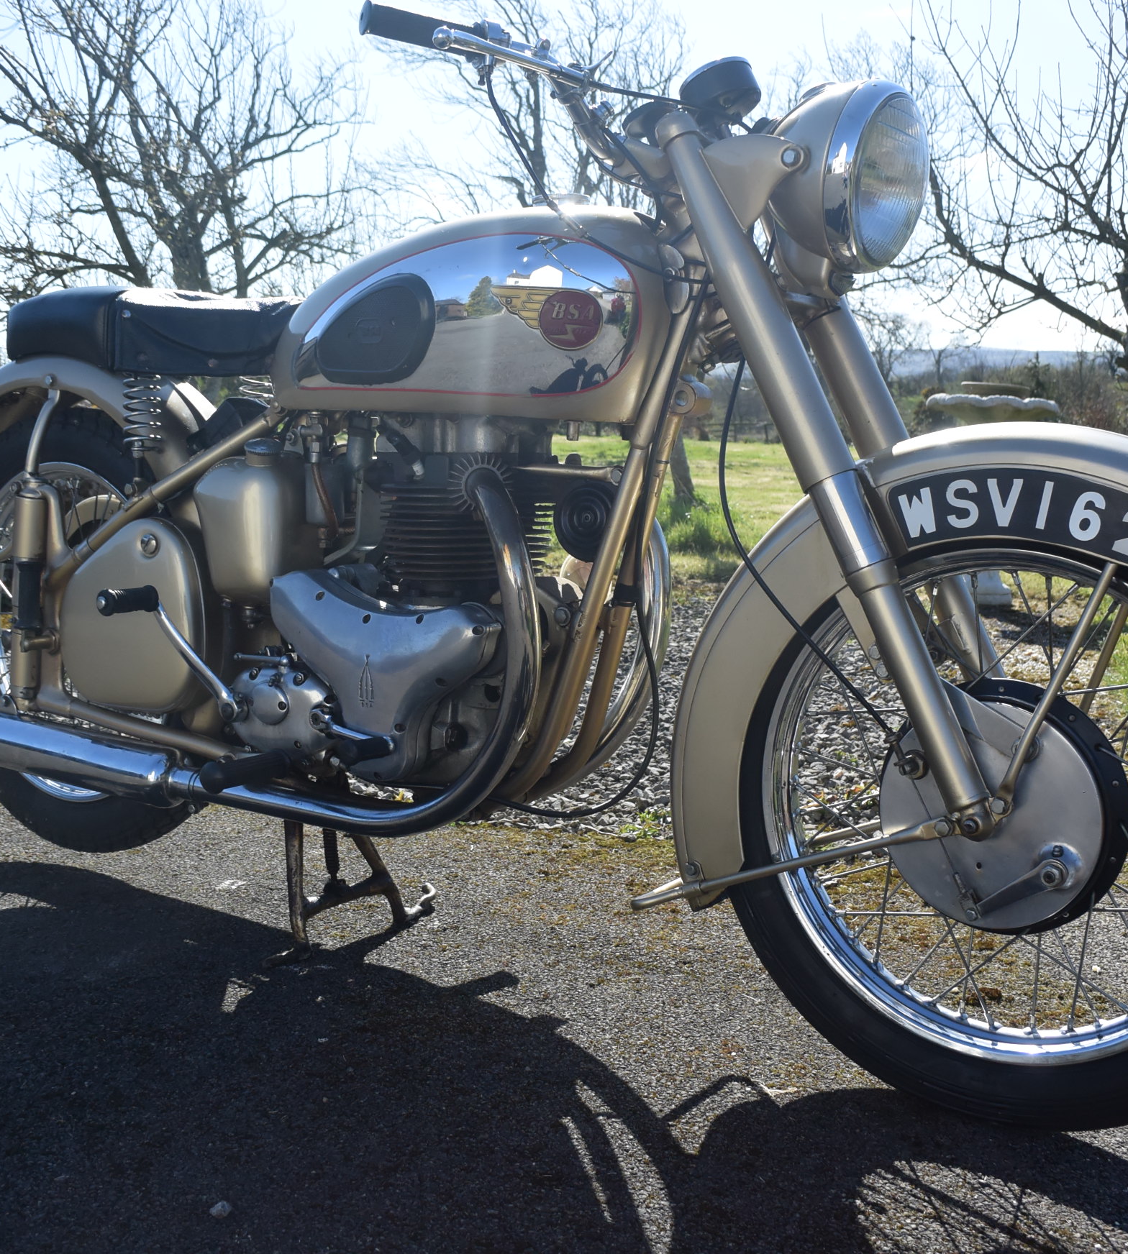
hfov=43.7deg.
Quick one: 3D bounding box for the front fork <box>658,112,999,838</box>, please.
[{"bbox_3d":[0.294,-0.167,1.481,0.115,0.805,0.250,-27,-12,33],"label":"front fork"}]

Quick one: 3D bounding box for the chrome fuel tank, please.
[{"bbox_3d":[-0.102,-0.376,1.708,0.595,0.250,0.300,6,8,32],"label":"chrome fuel tank"}]

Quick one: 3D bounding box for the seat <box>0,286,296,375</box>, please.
[{"bbox_3d":[-0.557,-0.413,1.997,0.555,0.137,0.256,6,8,32],"label":"seat"}]

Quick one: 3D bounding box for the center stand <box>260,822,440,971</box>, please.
[{"bbox_3d":[-0.283,0.302,1.907,0.150,0.234,0.290,6,8,32],"label":"center stand"}]

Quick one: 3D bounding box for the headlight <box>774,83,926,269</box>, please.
[{"bbox_3d":[0.282,-0.463,1.456,0.165,0.197,0.196,6,8,34],"label":"headlight"}]

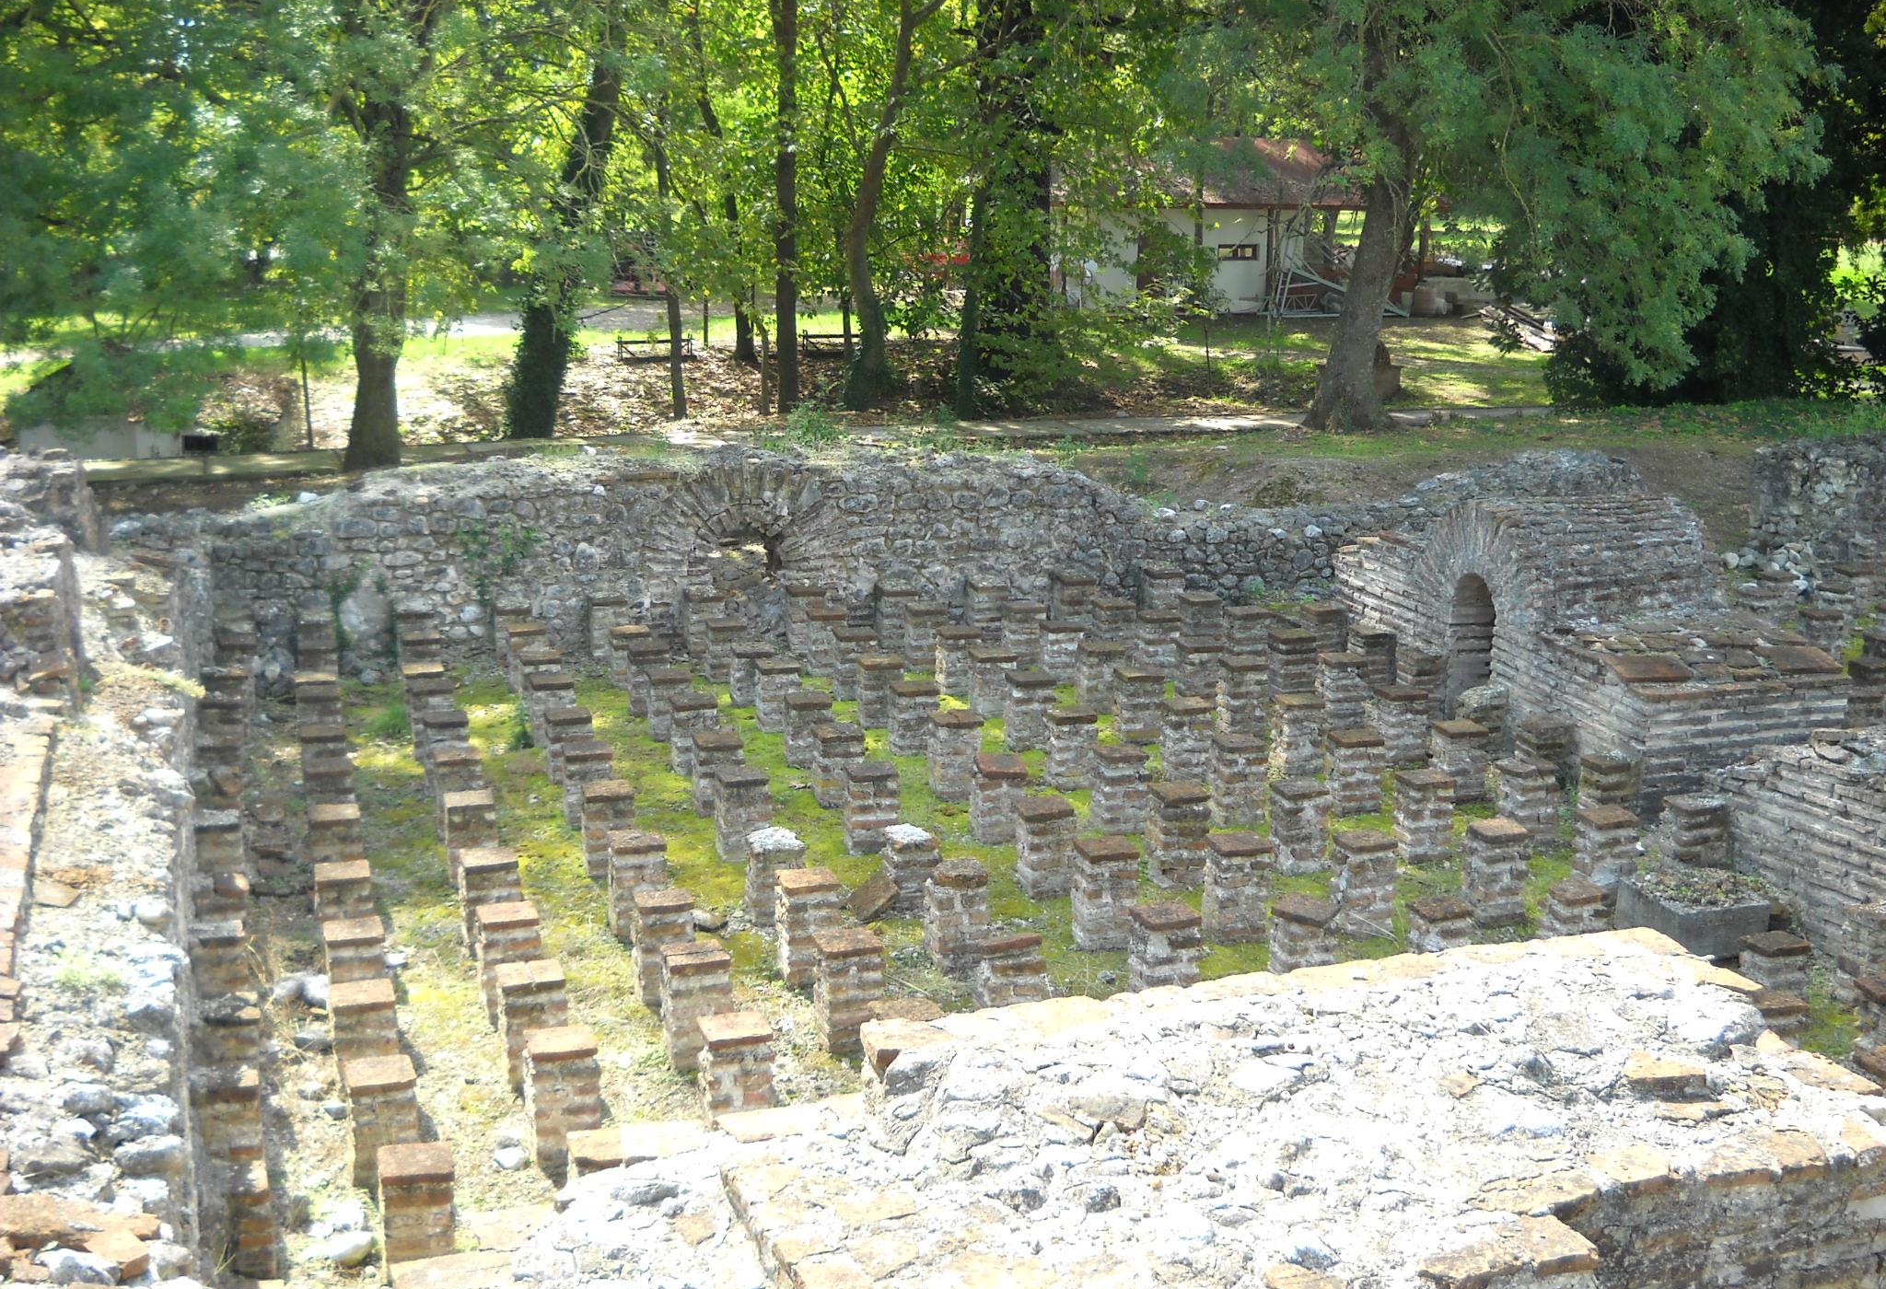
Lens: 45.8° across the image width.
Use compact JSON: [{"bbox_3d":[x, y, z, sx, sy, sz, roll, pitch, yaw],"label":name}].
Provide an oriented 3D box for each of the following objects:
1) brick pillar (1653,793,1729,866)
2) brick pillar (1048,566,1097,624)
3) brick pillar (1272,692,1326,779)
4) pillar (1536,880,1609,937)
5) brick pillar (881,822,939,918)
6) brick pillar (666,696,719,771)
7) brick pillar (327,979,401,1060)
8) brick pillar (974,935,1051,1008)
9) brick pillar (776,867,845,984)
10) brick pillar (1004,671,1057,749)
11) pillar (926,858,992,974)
[{"bbox_3d":[5.057,1.279,15.115,0.329,0.414,0.315,-4,15,-17],"label":"brick pillar"},{"bbox_3d":[1.168,-0.406,20.160,0.310,0.460,0.297,-4,14,-17],"label":"brick pillar"},{"bbox_3d":[2.498,0.641,15.722,0.299,0.523,0.275,-3,16,-17],"label":"brick pillar"},{"bbox_3d":[3.852,1.708,13.653,0.329,0.423,0.315,-4,15,-17],"label":"pillar"},{"bbox_3d":[-0.198,1.327,13.138,0.295,0.437,0.286,-3,16,-17],"label":"brick pillar"},{"bbox_3d":[-2.057,0.765,18.464,0.331,0.607,0.331,-3,16,-17],"label":"brick pillar"},{"bbox_3d":[-2.783,1.916,10.773,0.288,0.503,0.279,-4,14,-17],"label":"brick pillar"},{"bbox_3d":[0.366,1.751,11.536,0.307,0.414,0.290,-3,15,-17],"label":"brick pillar"},{"bbox_3d":[-0.733,1.520,12.111,0.307,0.546,0.290,-3,15,-17],"label":"brick pillar"},{"bbox_3d":[0.698,0.540,17.894,0.329,0.549,0.315,-4,15,-17],"label":"brick pillar"},{"bbox_3d":[0.088,1.529,12.600,0.301,0.542,0.292,-4,14,-17],"label":"pillar"}]

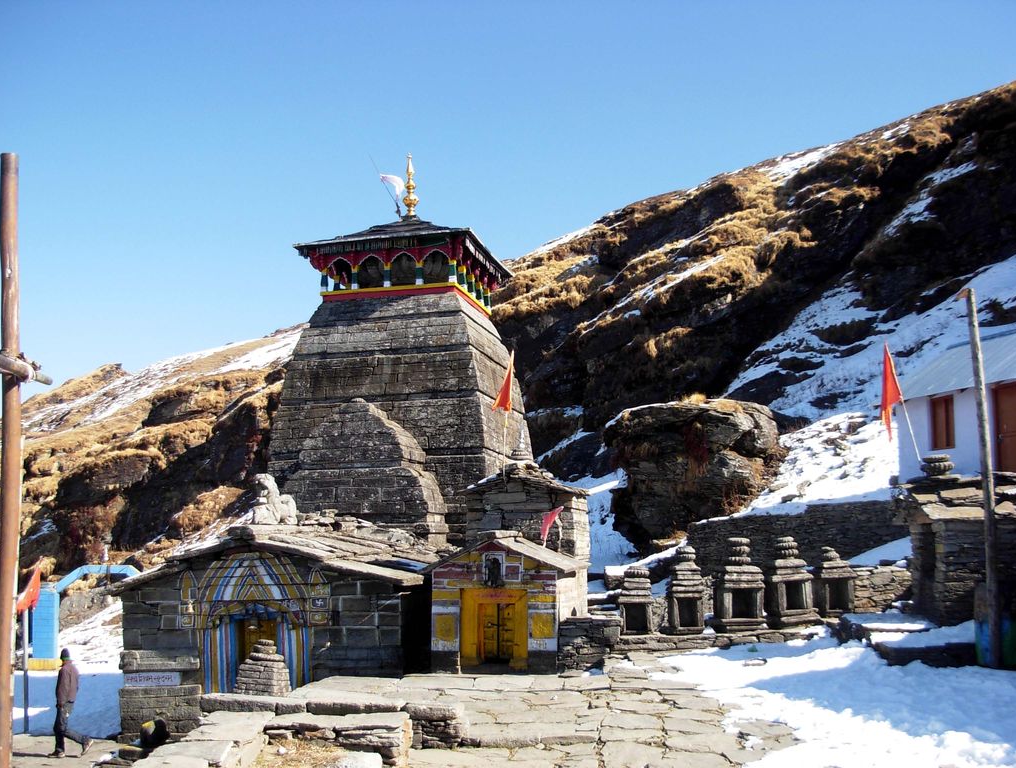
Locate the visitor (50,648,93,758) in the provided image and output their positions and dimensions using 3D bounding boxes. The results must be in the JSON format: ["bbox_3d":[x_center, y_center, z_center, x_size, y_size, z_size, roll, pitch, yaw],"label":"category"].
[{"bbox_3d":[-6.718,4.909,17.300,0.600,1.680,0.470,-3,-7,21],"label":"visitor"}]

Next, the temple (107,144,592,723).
[{"bbox_3d":[-1.903,0.370,22.733,7.350,11.674,9.950,-2,-6,14],"label":"temple"}]

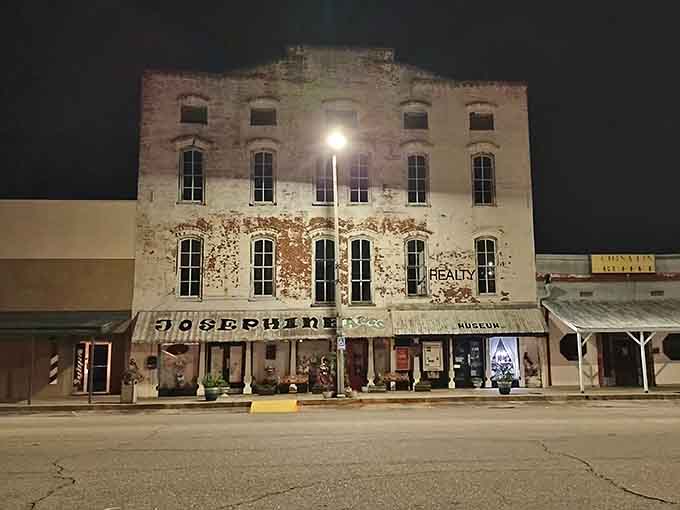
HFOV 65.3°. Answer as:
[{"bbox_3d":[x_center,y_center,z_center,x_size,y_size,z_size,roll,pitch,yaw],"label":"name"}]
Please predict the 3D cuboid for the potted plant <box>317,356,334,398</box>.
[{"bbox_3d":[-0.546,4.695,20.330,0.678,1.626,0.620,0,-7,-6],"label":"potted plant"}]

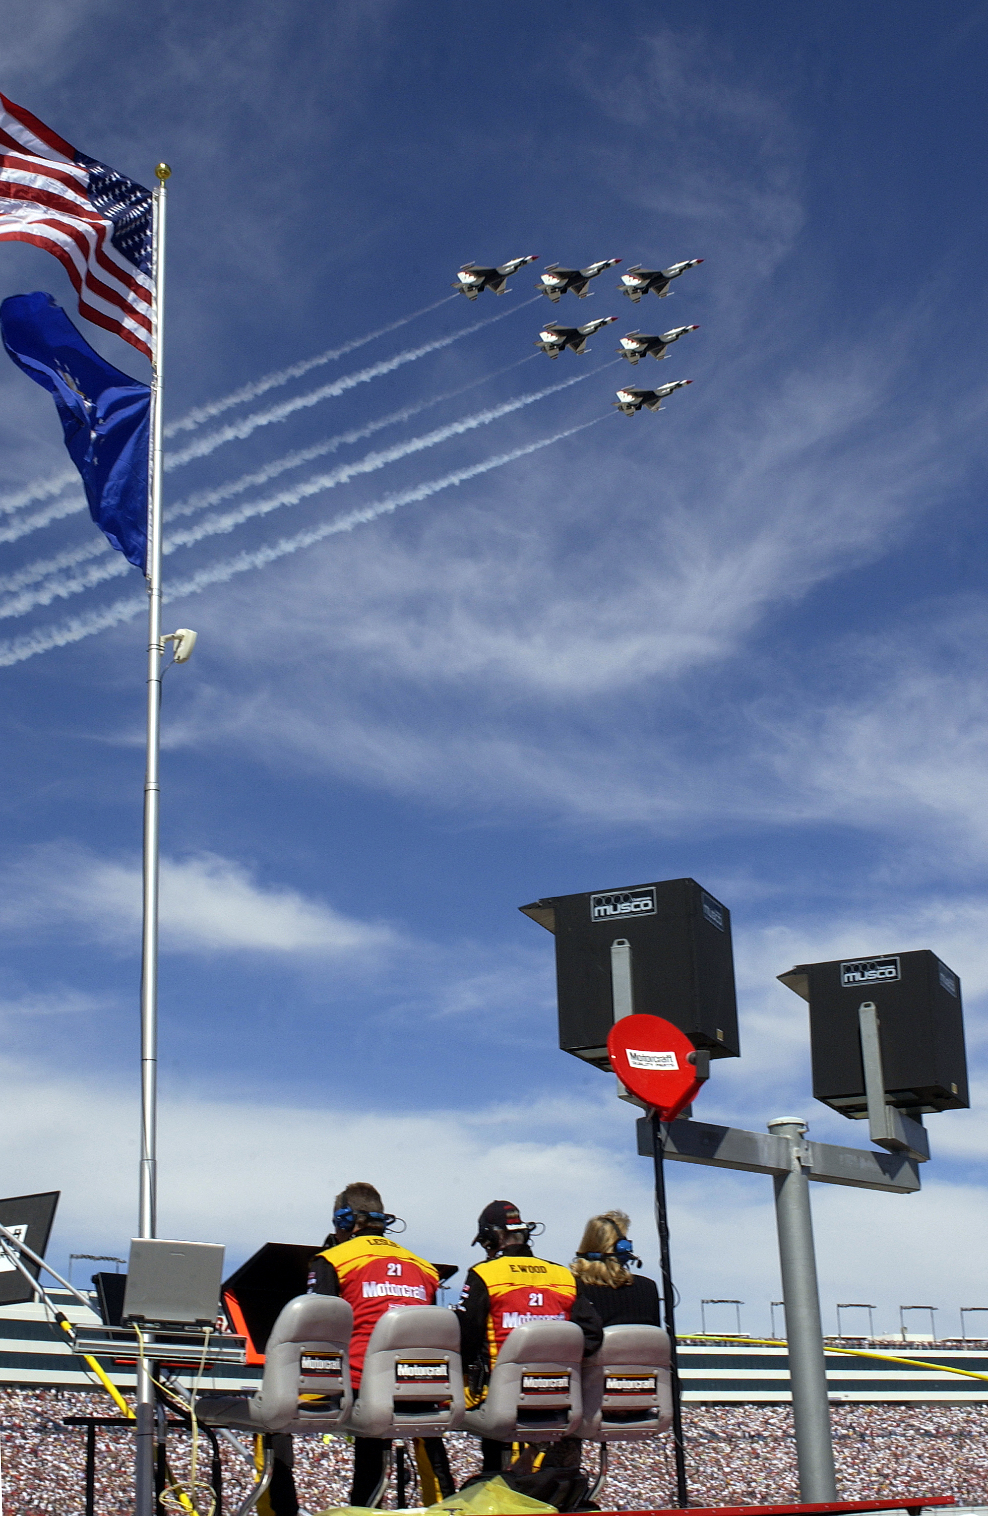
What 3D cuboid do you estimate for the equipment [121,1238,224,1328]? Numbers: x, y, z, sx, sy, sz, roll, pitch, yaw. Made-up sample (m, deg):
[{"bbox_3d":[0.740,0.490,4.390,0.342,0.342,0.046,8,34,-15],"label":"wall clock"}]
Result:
[{"bbox_3d":[-1.110,1.817,6.050,0.330,0.265,0.300,8,-25,-22],"label":"equipment"}]

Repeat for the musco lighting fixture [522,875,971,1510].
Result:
[{"bbox_3d":[1.847,3.553,11.200,1.450,5.000,3.350,-21,-30,39],"label":"musco lighting fixture"}]

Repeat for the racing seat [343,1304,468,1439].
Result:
[{"bbox_3d":[-0.382,2.425,6.950,0.430,0.480,0.460,14,-27,-32],"label":"racing seat"}]

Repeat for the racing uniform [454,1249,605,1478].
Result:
[{"bbox_3d":[0.144,2.704,7.750,0.580,1.020,0.560,8,-25,-22],"label":"racing uniform"}]

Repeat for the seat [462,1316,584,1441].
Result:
[{"bbox_3d":[0.104,2.680,7.550,0.430,0.480,0.460,12,-26,-29],"label":"seat"}]

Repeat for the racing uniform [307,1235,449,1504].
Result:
[{"bbox_3d":[-0.454,2.465,7.050,0.540,1.030,0.560,10,-25,-25],"label":"racing uniform"}]

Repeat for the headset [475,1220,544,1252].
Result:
[{"bbox_3d":[0.066,2.136,7.850,0.210,0.110,0.200,18,-30,-38],"label":"headset"}]

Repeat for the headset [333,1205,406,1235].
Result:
[{"bbox_3d":[-0.517,1.896,7.200,0.210,0.110,0.200,14,-28,-33],"label":"headset"}]

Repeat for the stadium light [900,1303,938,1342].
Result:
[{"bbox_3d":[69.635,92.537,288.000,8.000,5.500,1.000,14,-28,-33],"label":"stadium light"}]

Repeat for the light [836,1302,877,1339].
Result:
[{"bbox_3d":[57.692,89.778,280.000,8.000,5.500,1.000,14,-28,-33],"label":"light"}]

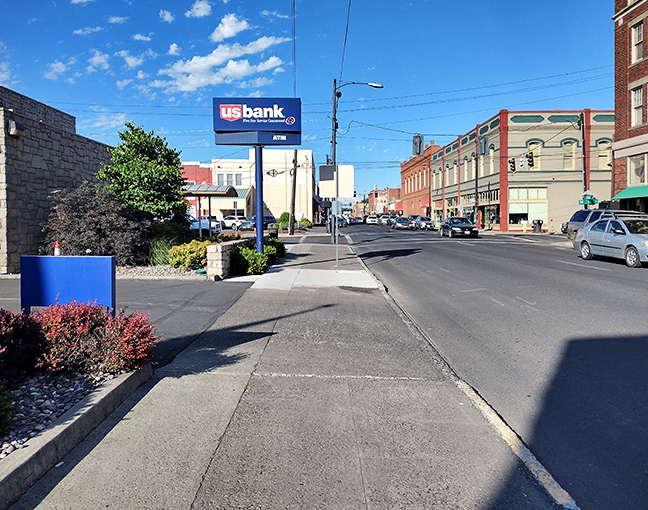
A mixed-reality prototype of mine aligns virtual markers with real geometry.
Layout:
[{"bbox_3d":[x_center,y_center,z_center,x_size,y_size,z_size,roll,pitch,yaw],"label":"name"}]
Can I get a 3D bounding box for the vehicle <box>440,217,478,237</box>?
[{"bbox_3d":[9.700,-1.966,38.448,1.770,1.410,4.600,0,4,1],"label":"vehicle"}]

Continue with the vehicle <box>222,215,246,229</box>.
[{"bbox_3d":[-11.127,-3.891,64.500,1.860,1.700,4.600,-4,5,-44],"label":"vehicle"}]

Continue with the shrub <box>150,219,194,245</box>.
[{"bbox_3d":[-5.284,-0.645,18.500,1.500,1.200,1.350,0,4,0],"label":"shrub"}]

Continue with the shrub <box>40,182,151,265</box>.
[{"bbox_3d":[-6.950,-1.004,16.308,3.300,2.480,2.900,0,4,1],"label":"shrub"}]

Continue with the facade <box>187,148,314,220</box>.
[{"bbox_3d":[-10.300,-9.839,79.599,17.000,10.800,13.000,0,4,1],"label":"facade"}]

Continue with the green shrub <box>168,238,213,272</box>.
[{"bbox_3d":[-3.736,-0.014,14.900,1.200,0.820,1.050,0,4,0],"label":"green shrub"}]

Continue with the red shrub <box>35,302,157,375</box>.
[{"bbox_3d":[-2.288,0.794,5.300,1.120,0.570,0.850,0,4,0],"label":"red shrub"}]

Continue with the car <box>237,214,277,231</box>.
[{"bbox_3d":[-7.642,-3.639,60.500,1.870,1.730,4.700,2,4,31],"label":"car"}]

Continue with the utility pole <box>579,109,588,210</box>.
[{"bbox_3d":[15.115,-4.493,30.725,0.300,7.420,0.300,-4,4,1],"label":"utility pole"}]

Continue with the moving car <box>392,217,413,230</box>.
[{"bbox_3d":[8.362,-3.326,56.000,1.800,1.450,4.700,0,4,0],"label":"moving car"}]

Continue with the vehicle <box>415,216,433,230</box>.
[{"bbox_3d":[11.600,-3.686,60.944,1.780,1.500,4.400,0,4,1],"label":"vehicle"}]

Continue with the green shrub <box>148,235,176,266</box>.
[{"bbox_3d":[-4.780,-0.174,15.666,0.850,0.920,0.850,0,4,1],"label":"green shrub"}]

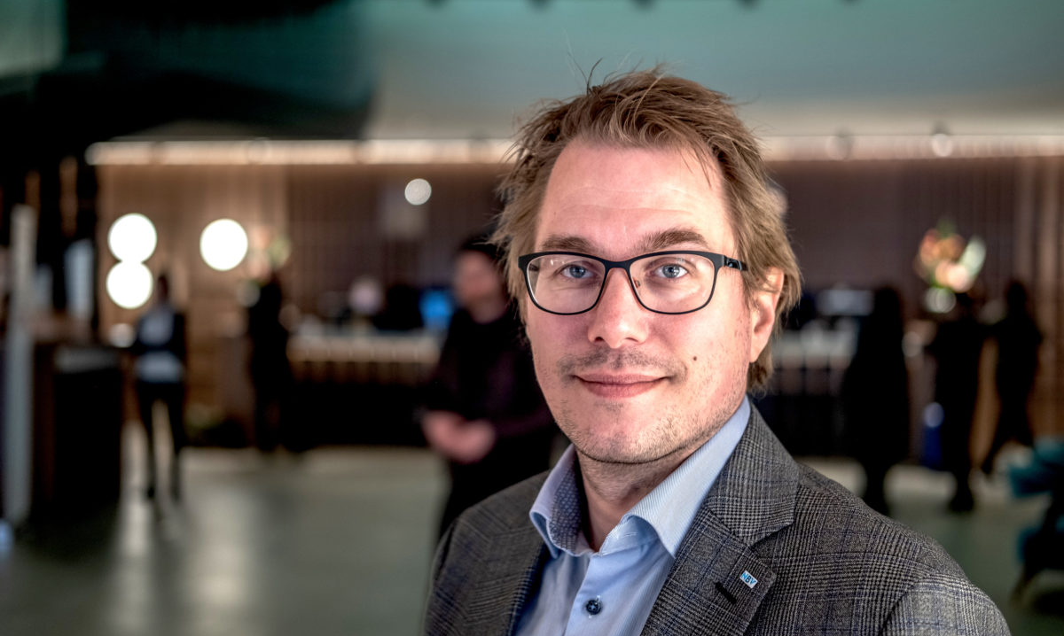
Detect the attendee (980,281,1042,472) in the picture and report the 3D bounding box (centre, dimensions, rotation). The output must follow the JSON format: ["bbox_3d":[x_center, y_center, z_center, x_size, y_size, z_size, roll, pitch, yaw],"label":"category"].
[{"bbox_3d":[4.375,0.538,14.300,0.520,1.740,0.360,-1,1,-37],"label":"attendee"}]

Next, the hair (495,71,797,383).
[{"bbox_3d":[0.084,-0.060,1.110,0.205,0.225,0.215,0,1,13],"label":"hair"}]

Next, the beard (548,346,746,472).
[{"bbox_3d":[0.064,0.059,1.022,0.132,0.085,0.100,0,1,13],"label":"beard"}]

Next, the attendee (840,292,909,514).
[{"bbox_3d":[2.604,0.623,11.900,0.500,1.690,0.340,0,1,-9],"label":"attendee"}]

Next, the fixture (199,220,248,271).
[{"bbox_3d":[-3.040,-0.724,15.500,0.420,0.420,0.420,0,1,0],"label":"fixture"}]

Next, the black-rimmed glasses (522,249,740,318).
[{"bbox_3d":[0.071,-0.021,1.055,0.140,0.045,0.140,0,1,13],"label":"black-rimmed glasses"}]

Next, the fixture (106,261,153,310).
[{"bbox_3d":[-3.990,-0.320,15.500,0.420,0.420,0.420,0,1,0],"label":"fixture"}]

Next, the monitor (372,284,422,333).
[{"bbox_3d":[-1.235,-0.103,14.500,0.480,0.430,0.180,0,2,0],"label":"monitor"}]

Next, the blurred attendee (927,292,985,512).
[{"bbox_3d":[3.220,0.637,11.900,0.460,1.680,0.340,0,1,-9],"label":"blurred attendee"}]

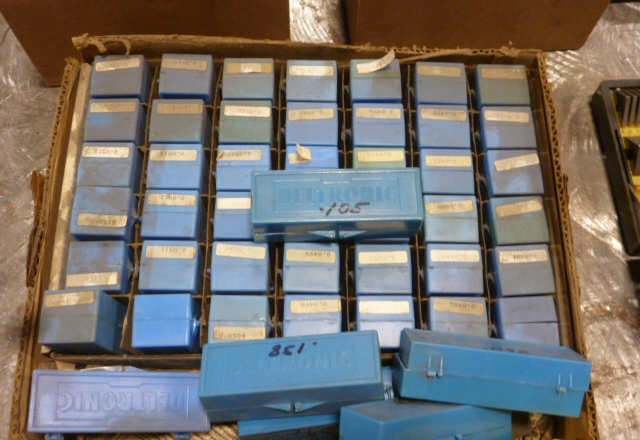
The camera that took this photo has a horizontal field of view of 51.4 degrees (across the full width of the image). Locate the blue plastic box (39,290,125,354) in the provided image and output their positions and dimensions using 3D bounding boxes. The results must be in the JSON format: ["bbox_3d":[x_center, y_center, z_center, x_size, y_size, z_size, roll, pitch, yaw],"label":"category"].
[{"bbox_3d":[-0.161,0.083,0.488,0.038,0.111,0.035,-2,69,3],"label":"blue plastic box"}]

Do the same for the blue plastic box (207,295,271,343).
[{"bbox_3d":[-0.055,0.086,0.491,0.038,0.111,0.035,0,70,-2],"label":"blue plastic box"}]

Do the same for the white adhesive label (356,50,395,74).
[{"bbox_3d":[0.043,-0.118,0.499,0.032,0.006,0.008,-18,64,32],"label":"white adhesive label"}]

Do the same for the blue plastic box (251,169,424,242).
[{"bbox_3d":[0.010,-0.009,0.446,0.111,0.035,0.039,-1,66,-6],"label":"blue plastic box"}]

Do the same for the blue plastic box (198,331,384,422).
[{"bbox_3d":[-0.017,0.100,0.423,0.111,0.035,0.039,-5,46,2],"label":"blue plastic box"}]

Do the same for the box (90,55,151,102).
[{"bbox_3d":[-0.155,-0.091,0.558,0.038,0.111,0.035,-1,70,-2],"label":"box"}]

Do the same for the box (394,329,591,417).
[{"bbox_3d":[0.107,0.096,0.421,0.111,0.039,0.035,7,93,-1],"label":"box"}]

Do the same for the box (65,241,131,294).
[{"bbox_3d":[-0.153,0.050,0.503,0.038,0.111,0.035,-1,70,-2],"label":"box"}]

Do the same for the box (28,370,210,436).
[{"bbox_3d":[-0.128,0.119,0.438,0.111,0.035,0.039,4,76,-14],"label":"box"}]

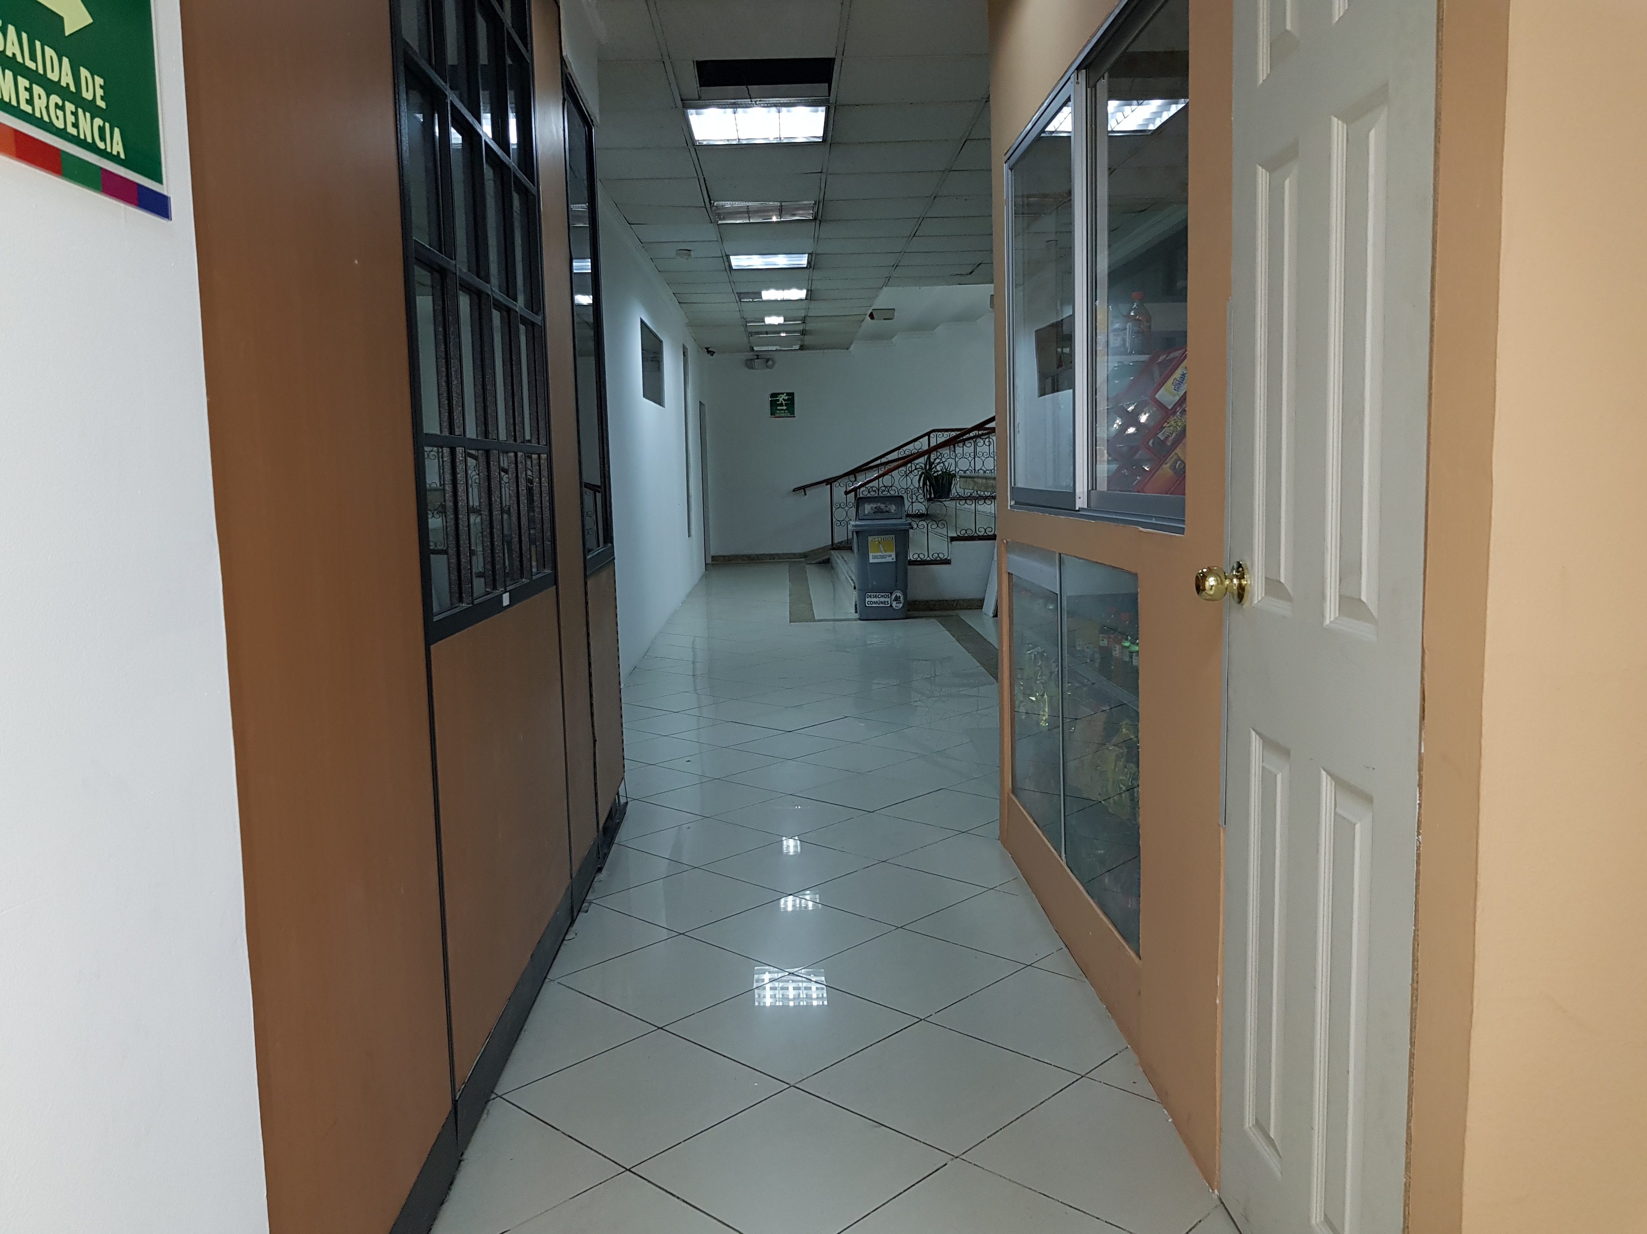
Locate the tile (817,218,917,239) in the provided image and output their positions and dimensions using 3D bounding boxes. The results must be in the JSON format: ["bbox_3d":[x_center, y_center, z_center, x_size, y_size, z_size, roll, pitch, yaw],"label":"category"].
[{"bbox_3d":[0.278,-2.456,7.815,0.607,0.020,0.606,-2,6,-1],"label":"tile"}]

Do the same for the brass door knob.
[{"bbox_3d":[0.588,-0.050,1.832,0.070,0.066,0.066,-2,6,-1],"label":"brass door knob"}]

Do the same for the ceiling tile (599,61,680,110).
[{"bbox_3d":[-0.832,-2.060,4.790,0.495,0.022,0.595,-2,7,-1],"label":"ceiling tile"}]

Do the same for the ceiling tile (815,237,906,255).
[{"bbox_3d":[0.260,-2.532,8.425,0.607,0.020,0.606,-2,6,-1],"label":"ceiling tile"}]

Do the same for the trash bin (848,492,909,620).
[{"bbox_3d":[0.439,-0.484,9.715,0.455,0.965,0.440,-2,6,-1],"label":"trash bin"}]

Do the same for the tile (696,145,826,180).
[{"bbox_3d":[-0.297,-2.224,6.005,0.613,0.022,0.595,-2,7,-1],"label":"tile"}]

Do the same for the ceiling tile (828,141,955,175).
[{"bbox_3d":[0.332,-2.227,5.984,0.607,0.020,0.606,-2,6,-1],"label":"ceiling tile"}]

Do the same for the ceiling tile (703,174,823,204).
[{"bbox_3d":[-0.314,-2.297,6.605,0.613,0.022,0.595,-2,7,-1],"label":"ceiling tile"}]

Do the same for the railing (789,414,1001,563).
[{"bbox_3d":[0.922,-1.278,12.871,2.450,1.580,5.600,-2,7,-1],"label":"railing"}]

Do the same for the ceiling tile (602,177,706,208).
[{"bbox_3d":[-0.883,-2.280,6.591,0.495,0.022,0.595,-2,7,-1],"label":"ceiling tile"}]

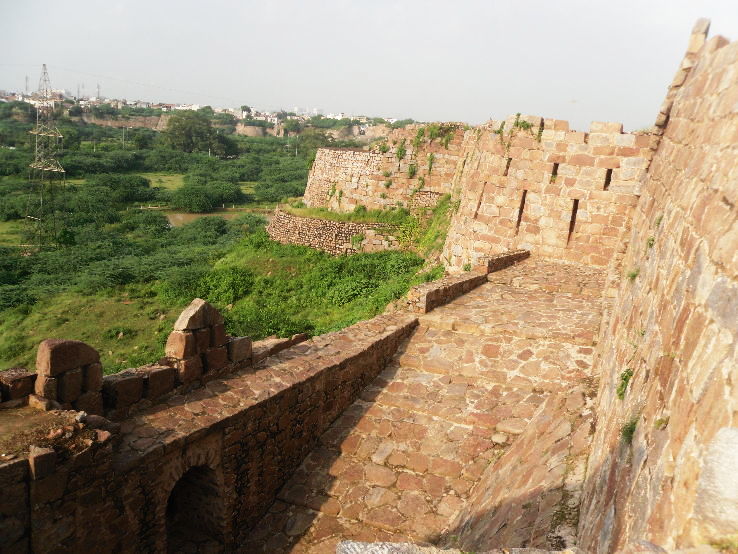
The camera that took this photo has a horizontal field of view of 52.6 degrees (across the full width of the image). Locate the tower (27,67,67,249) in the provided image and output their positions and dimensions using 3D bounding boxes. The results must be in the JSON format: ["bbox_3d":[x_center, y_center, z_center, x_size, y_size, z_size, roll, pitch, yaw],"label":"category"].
[{"bbox_3d":[-52.406,-19.114,120.028,8.000,29.200,4.200,9,13,21],"label":"tower"}]

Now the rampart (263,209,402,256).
[{"bbox_3d":[-2.517,-3.319,54.446,9.800,2.700,4.400,8,12,17],"label":"rampart"}]

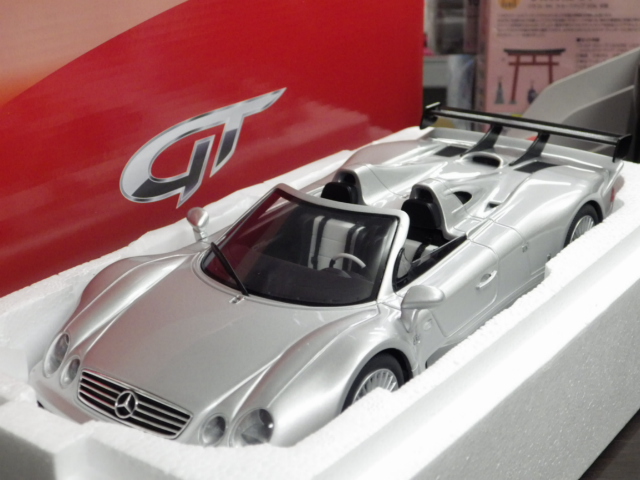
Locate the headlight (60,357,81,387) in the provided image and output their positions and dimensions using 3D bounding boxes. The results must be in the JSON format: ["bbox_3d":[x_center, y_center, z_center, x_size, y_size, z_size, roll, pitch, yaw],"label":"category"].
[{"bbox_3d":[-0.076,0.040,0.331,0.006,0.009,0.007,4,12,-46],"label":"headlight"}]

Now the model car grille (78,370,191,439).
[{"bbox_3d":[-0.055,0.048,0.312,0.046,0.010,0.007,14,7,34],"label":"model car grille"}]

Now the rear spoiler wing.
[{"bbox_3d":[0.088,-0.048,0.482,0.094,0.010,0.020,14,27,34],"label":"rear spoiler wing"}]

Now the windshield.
[{"bbox_3d":[-0.008,0.003,0.362,0.073,0.019,0.049,14,27,34],"label":"windshield"}]

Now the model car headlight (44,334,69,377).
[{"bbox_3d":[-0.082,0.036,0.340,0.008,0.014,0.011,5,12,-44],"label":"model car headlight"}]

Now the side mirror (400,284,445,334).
[{"bbox_3d":[0.031,0.020,0.335,0.016,0.013,0.008,5,23,16],"label":"side mirror"}]

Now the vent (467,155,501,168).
[{"bbox_3d":[0.070,-0.033,0.461,0.016,0.004,0.006,14,27,34],"label":"vent"}]

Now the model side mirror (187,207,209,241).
[{"bbox_3d":[-0.044,-0.006,0.397,0.008,0.013,0.015,-15,26,-30],"label":"model side mirror"}]

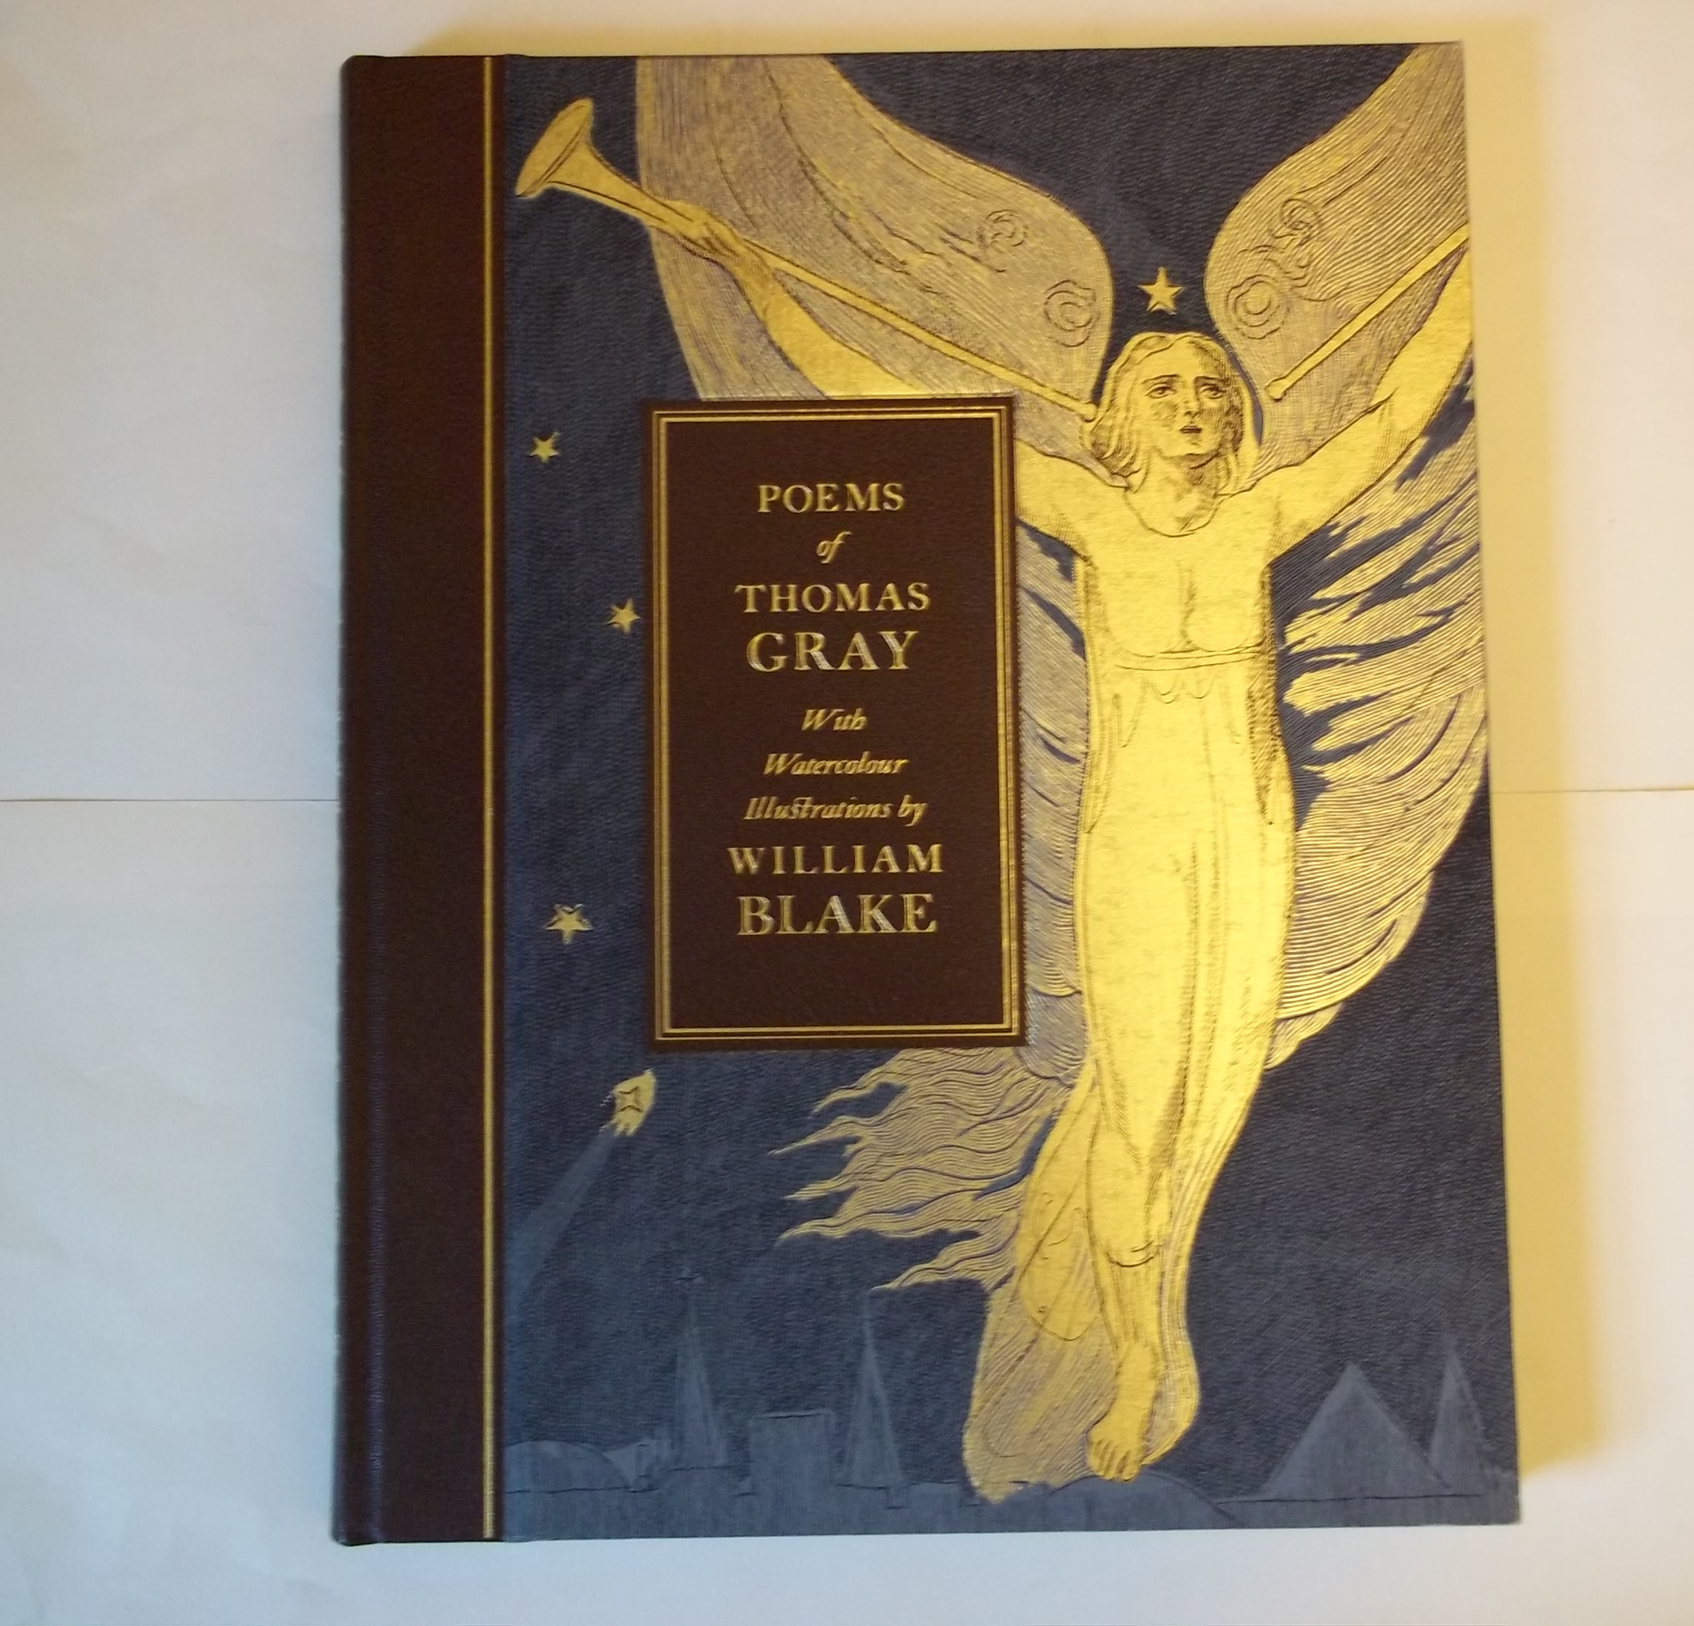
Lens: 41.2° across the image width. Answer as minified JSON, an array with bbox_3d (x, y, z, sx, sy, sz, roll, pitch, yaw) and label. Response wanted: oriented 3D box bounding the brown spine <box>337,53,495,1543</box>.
[{"bbox_3d":[-0.089,-0.006,0.480,0.034,0.027,0.309,-1,85,0],"label":"brown spine"}]

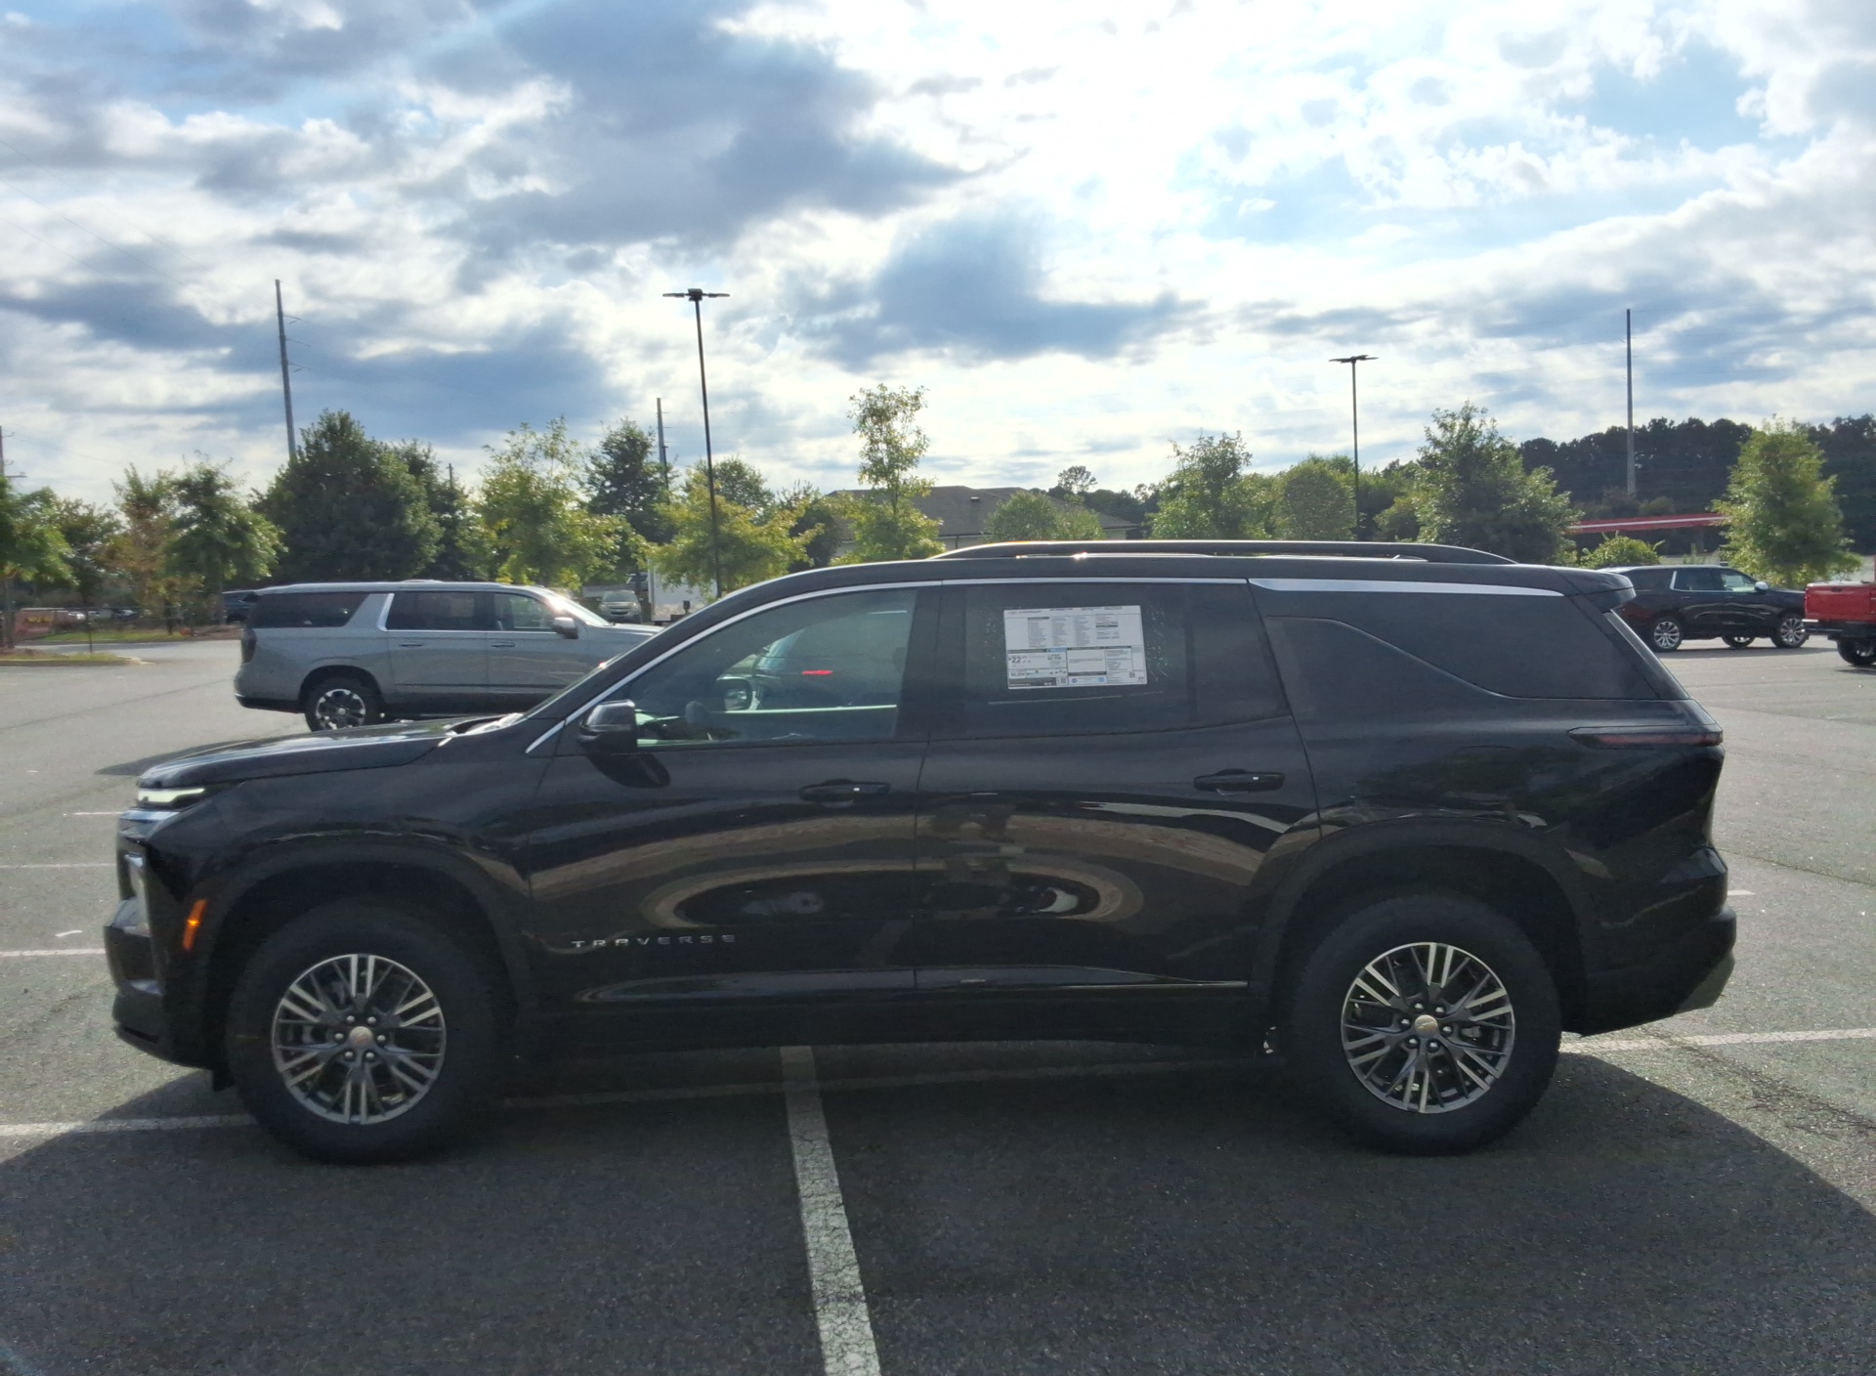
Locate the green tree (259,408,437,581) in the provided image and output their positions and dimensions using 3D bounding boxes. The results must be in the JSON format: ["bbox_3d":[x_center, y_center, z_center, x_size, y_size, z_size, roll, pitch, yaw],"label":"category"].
[{"bbox_3d":[-26.336,-7.562,68.000,8.472,9.898,8.472,-5,5,-21],"label":"green tree"}]

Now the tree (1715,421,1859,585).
[{"bbox_3d":[26.260,-5.061,47.000,4.400,6.400,4.400,1,4,30],"label":"tree"}]

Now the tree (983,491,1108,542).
[{"bbox_3d":[4.371,-5.746,62.000,5.210,4.854,5.210,-3,5,4],"label":"tree"}]

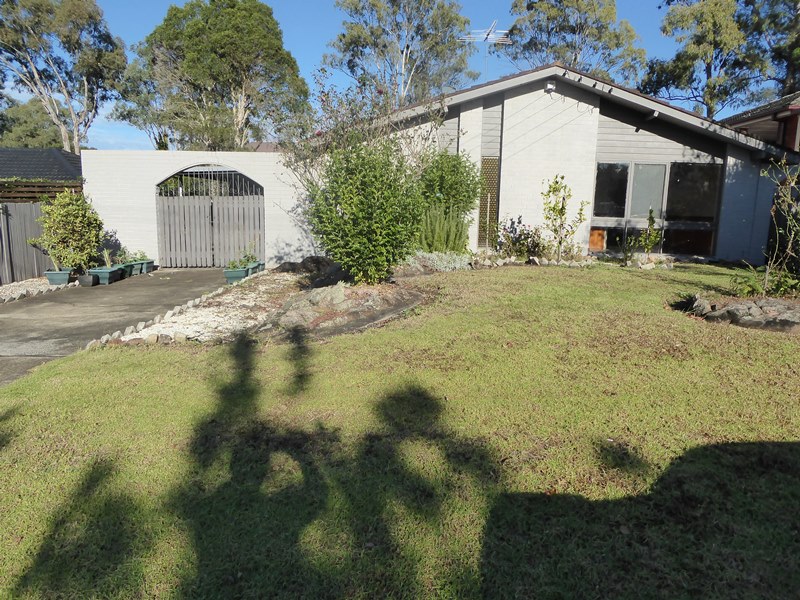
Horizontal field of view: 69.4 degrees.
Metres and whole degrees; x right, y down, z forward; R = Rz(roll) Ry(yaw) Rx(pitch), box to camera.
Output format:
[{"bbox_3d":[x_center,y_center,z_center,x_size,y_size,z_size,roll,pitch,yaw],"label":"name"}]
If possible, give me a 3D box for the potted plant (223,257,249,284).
[{"bbox_3d":[-2.974,-0.538,10.466,0.380,0.458,0.380,1,9,0],"label":"potted plant"}]

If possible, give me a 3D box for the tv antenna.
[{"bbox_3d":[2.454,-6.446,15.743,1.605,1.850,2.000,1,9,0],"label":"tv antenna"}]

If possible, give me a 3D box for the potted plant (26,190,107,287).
[{"bbox_3d":[-5.942,-1.105,10.331,1.220,1.745,1.200,1,9,0],"label":"potted plant"}]

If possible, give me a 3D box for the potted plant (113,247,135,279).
[{"bbox_3d":[-5.438,-0.735,11.253,0.360,0.577,0.420,1,9,0],"label":"potted plant"}]

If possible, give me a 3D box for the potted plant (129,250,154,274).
[{"bbox_3d":[-5.466,-0.796,12.206,0.380,0.458,0.420,1,9,0],"label":"potted plant"}]

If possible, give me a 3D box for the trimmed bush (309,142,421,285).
[{"bbox_3d":[-0.595,-1.512,10.040,2.042,2.508,1.900,1,9,0],"label":"trimmed bush"}]

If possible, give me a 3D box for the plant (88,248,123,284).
[{"bbox_3d":[-5.330,-0.616,10.512,0.356,0.594,0.520,1,9,0],"label":"plant"}]

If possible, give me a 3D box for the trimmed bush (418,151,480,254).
[{"bbox_3d":[0.952,-1.934,11.738,1.358,2.145,1.250,1,9,0],"label":"trimmed bush"}]

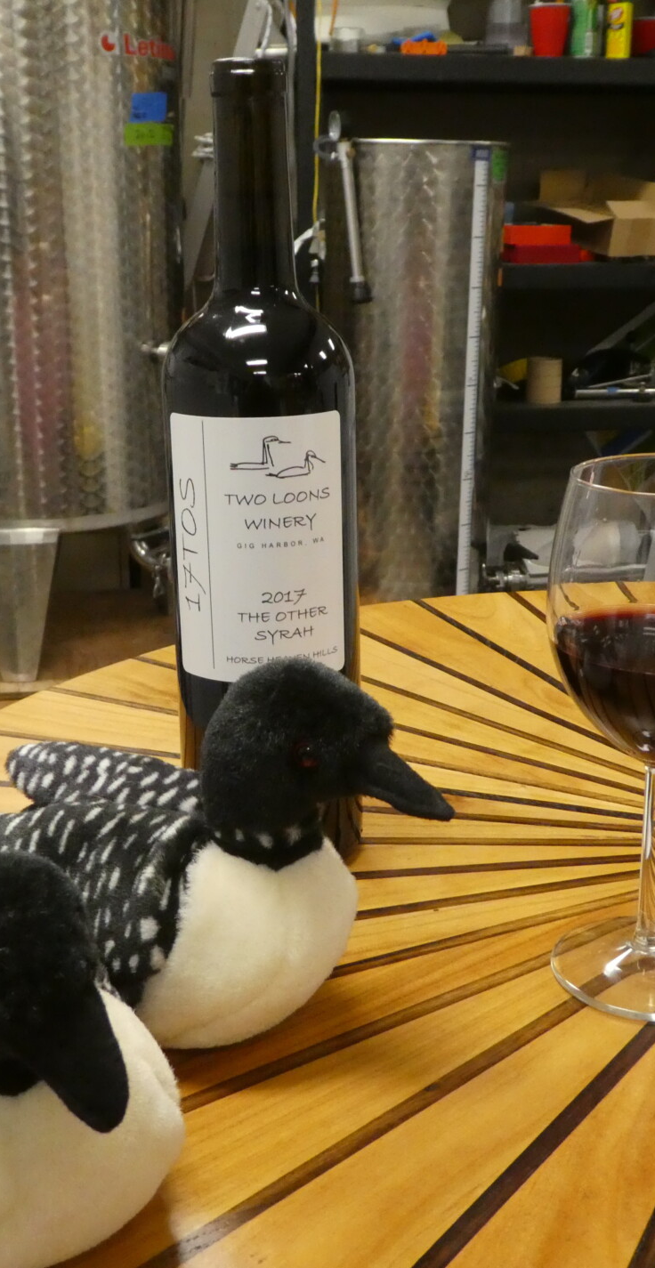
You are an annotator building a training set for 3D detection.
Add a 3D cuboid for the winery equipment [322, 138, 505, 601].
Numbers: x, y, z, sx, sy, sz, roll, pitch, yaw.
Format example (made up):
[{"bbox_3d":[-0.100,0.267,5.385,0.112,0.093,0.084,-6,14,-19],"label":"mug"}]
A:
[{"bbox_3d":[0.169,-0.465,2.888,0.364,1.080,0.364,1,18,0],"label":"winery equipment"}]

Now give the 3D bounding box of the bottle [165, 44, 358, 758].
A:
[{"bbox_3d":[-0.025,-0.048,0.544,0.074,0.331,0.074,1,18,7],"label":"bottle"}]

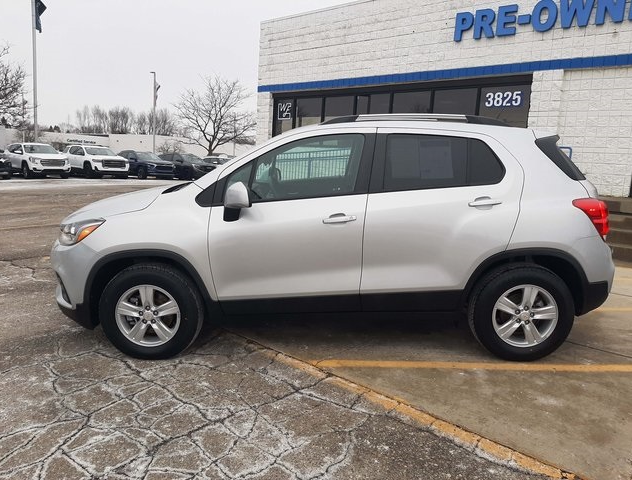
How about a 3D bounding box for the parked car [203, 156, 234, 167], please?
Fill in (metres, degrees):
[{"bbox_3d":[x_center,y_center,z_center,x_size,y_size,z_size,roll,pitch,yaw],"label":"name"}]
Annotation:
[{"bbox_3d":[-6.450,-4.700,31.900,4.500,1.600,1.840,10,11,40],"label":"parked car"}]

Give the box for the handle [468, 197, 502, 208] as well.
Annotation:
[{"bbox_3d":[1.080,-0.238,3.064,0.215,0.060,0.050,0,12,1],"label":"handle"}]

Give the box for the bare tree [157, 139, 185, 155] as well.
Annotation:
[{"bbox_3d":[-13.554,-7.658,44.779,2.621,3.164,2.621,3,8,0],"label":"bare tree"}]

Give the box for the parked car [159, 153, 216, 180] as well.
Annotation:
[{"bbox_3d":[-8.300,-4.700,30.700,4.550,1.620,1.830,9,11,40],"label":"parked car"}]

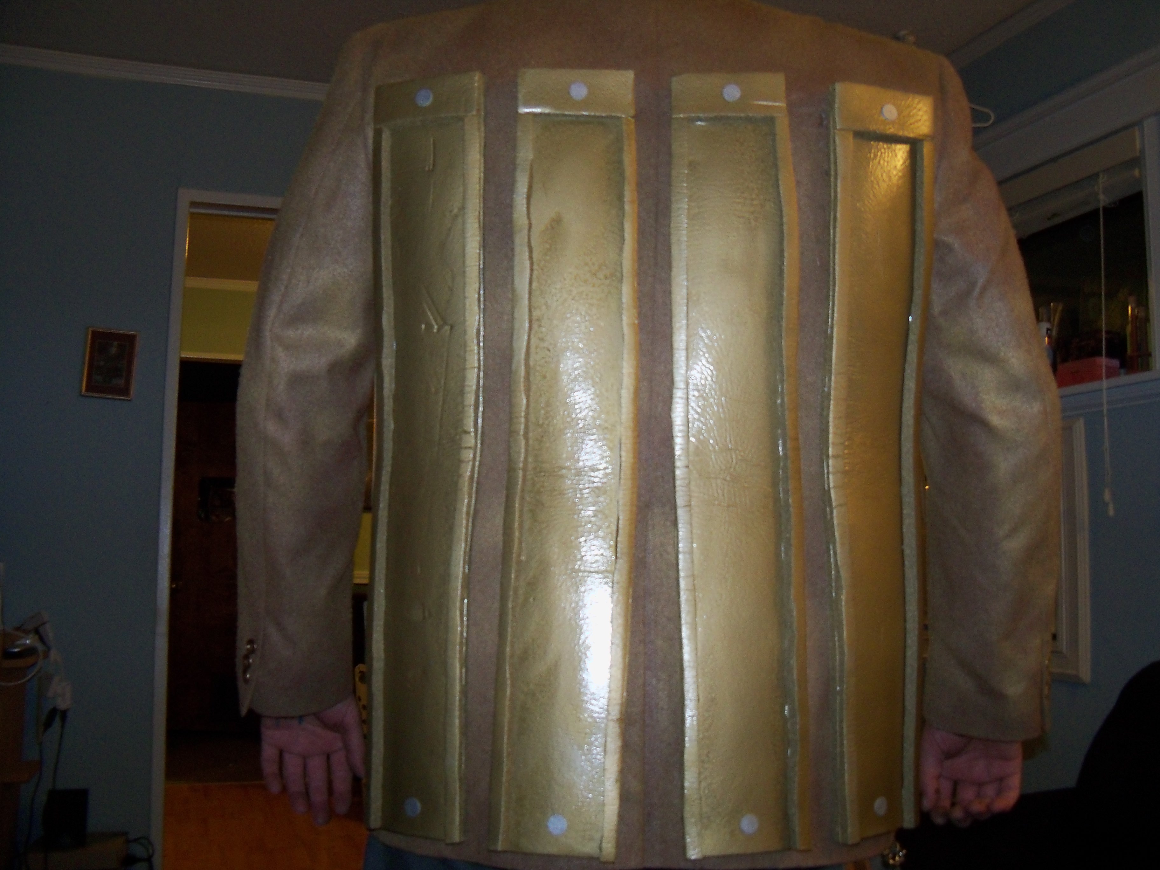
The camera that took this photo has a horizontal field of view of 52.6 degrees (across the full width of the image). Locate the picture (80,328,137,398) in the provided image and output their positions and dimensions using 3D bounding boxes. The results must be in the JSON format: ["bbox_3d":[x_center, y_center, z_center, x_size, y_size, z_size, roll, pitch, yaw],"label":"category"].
[{"bbox_3d":[-1.344,-0.202,3.359,0.131,0.194,0.018,6,-7,-19],"label":"picture"}]

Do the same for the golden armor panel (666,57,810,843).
[{"bbox_3d":[0.134,0.018,1.031,0.112,0.673,0.050,0,-5,-5],"label":"golden armor panel"}]

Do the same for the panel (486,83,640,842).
[{"bbox_3d":[-0.010,0.017,1.031,0.112,0.678,0.050,1,-5,5],"label":"panel"}]

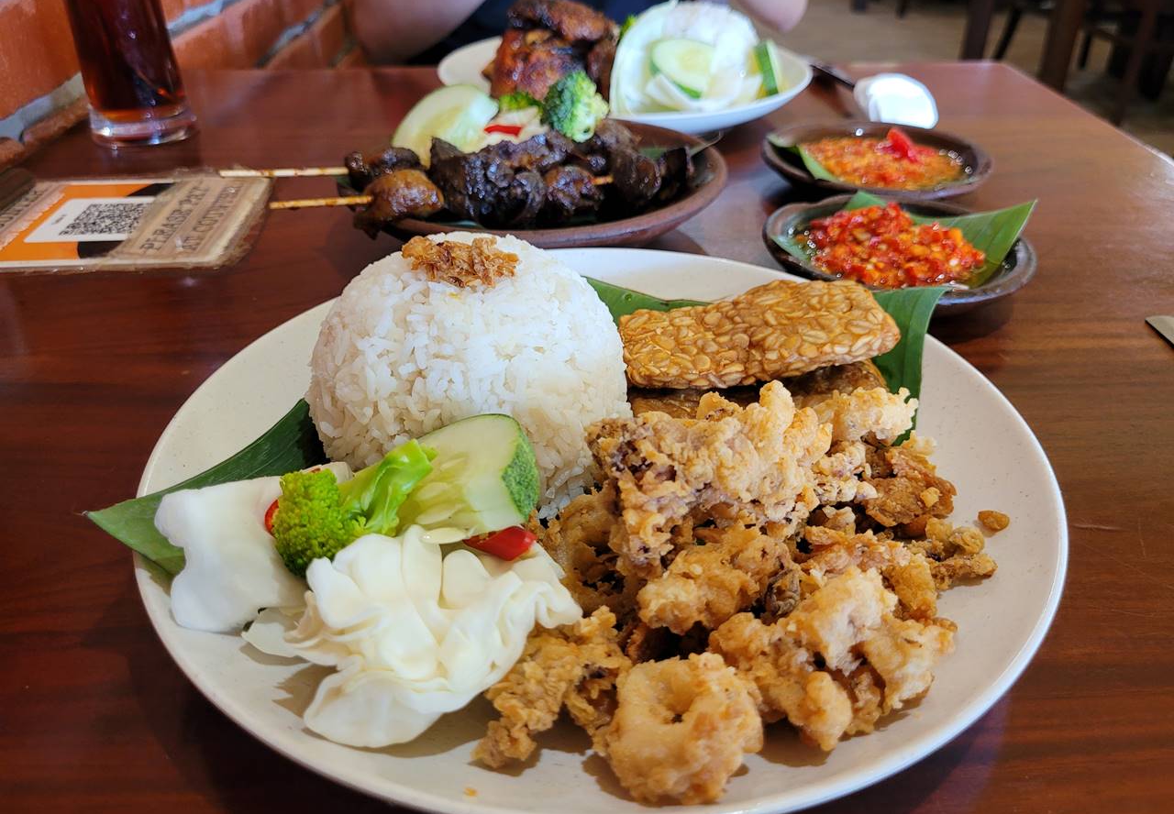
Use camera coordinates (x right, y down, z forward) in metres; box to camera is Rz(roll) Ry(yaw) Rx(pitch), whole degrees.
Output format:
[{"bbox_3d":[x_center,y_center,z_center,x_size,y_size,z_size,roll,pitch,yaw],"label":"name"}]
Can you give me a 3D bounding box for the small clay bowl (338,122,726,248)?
[{"bbox_3d":[-0.027,-0.106,0.452,0.189,0.035,0.183,0,34,0],"label":"small clay bowl"}]

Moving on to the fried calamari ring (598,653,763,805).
[{"bbox_3d":[0.018,0.067,0.186,0.035,0.019,0.031,0,34,0],"label":"fried calamari ring"}]

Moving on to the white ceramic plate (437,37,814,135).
[{"bbox_3d":[0.026,-0.237,0.651,0.268,0.028,0.268,0,34,0],"label":"white ceramic plate"}]

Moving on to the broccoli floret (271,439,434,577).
[{"bbox_3d":[-0.058,0.025,0.222,0.045,0.028,0.031,-32,44,-20],"label":"broccoli floret"}]

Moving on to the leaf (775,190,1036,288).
[{"bbox_3d":[0.135,-0.072,0.381,0.090,0.036,0.064,23,40,30],"label":"leaf"}]

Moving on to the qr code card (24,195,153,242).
[{"bbox_3d":[-0.265,-0.101,0.473,0.051,0.003,0.062,-4,34,-5],"label":"qr code card"}]

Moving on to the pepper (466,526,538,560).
[{"bbox_3d":[-0.022,0.034,0.221,0.019,0.008,0.010,-2,34,-2],"label":"pepper"}]

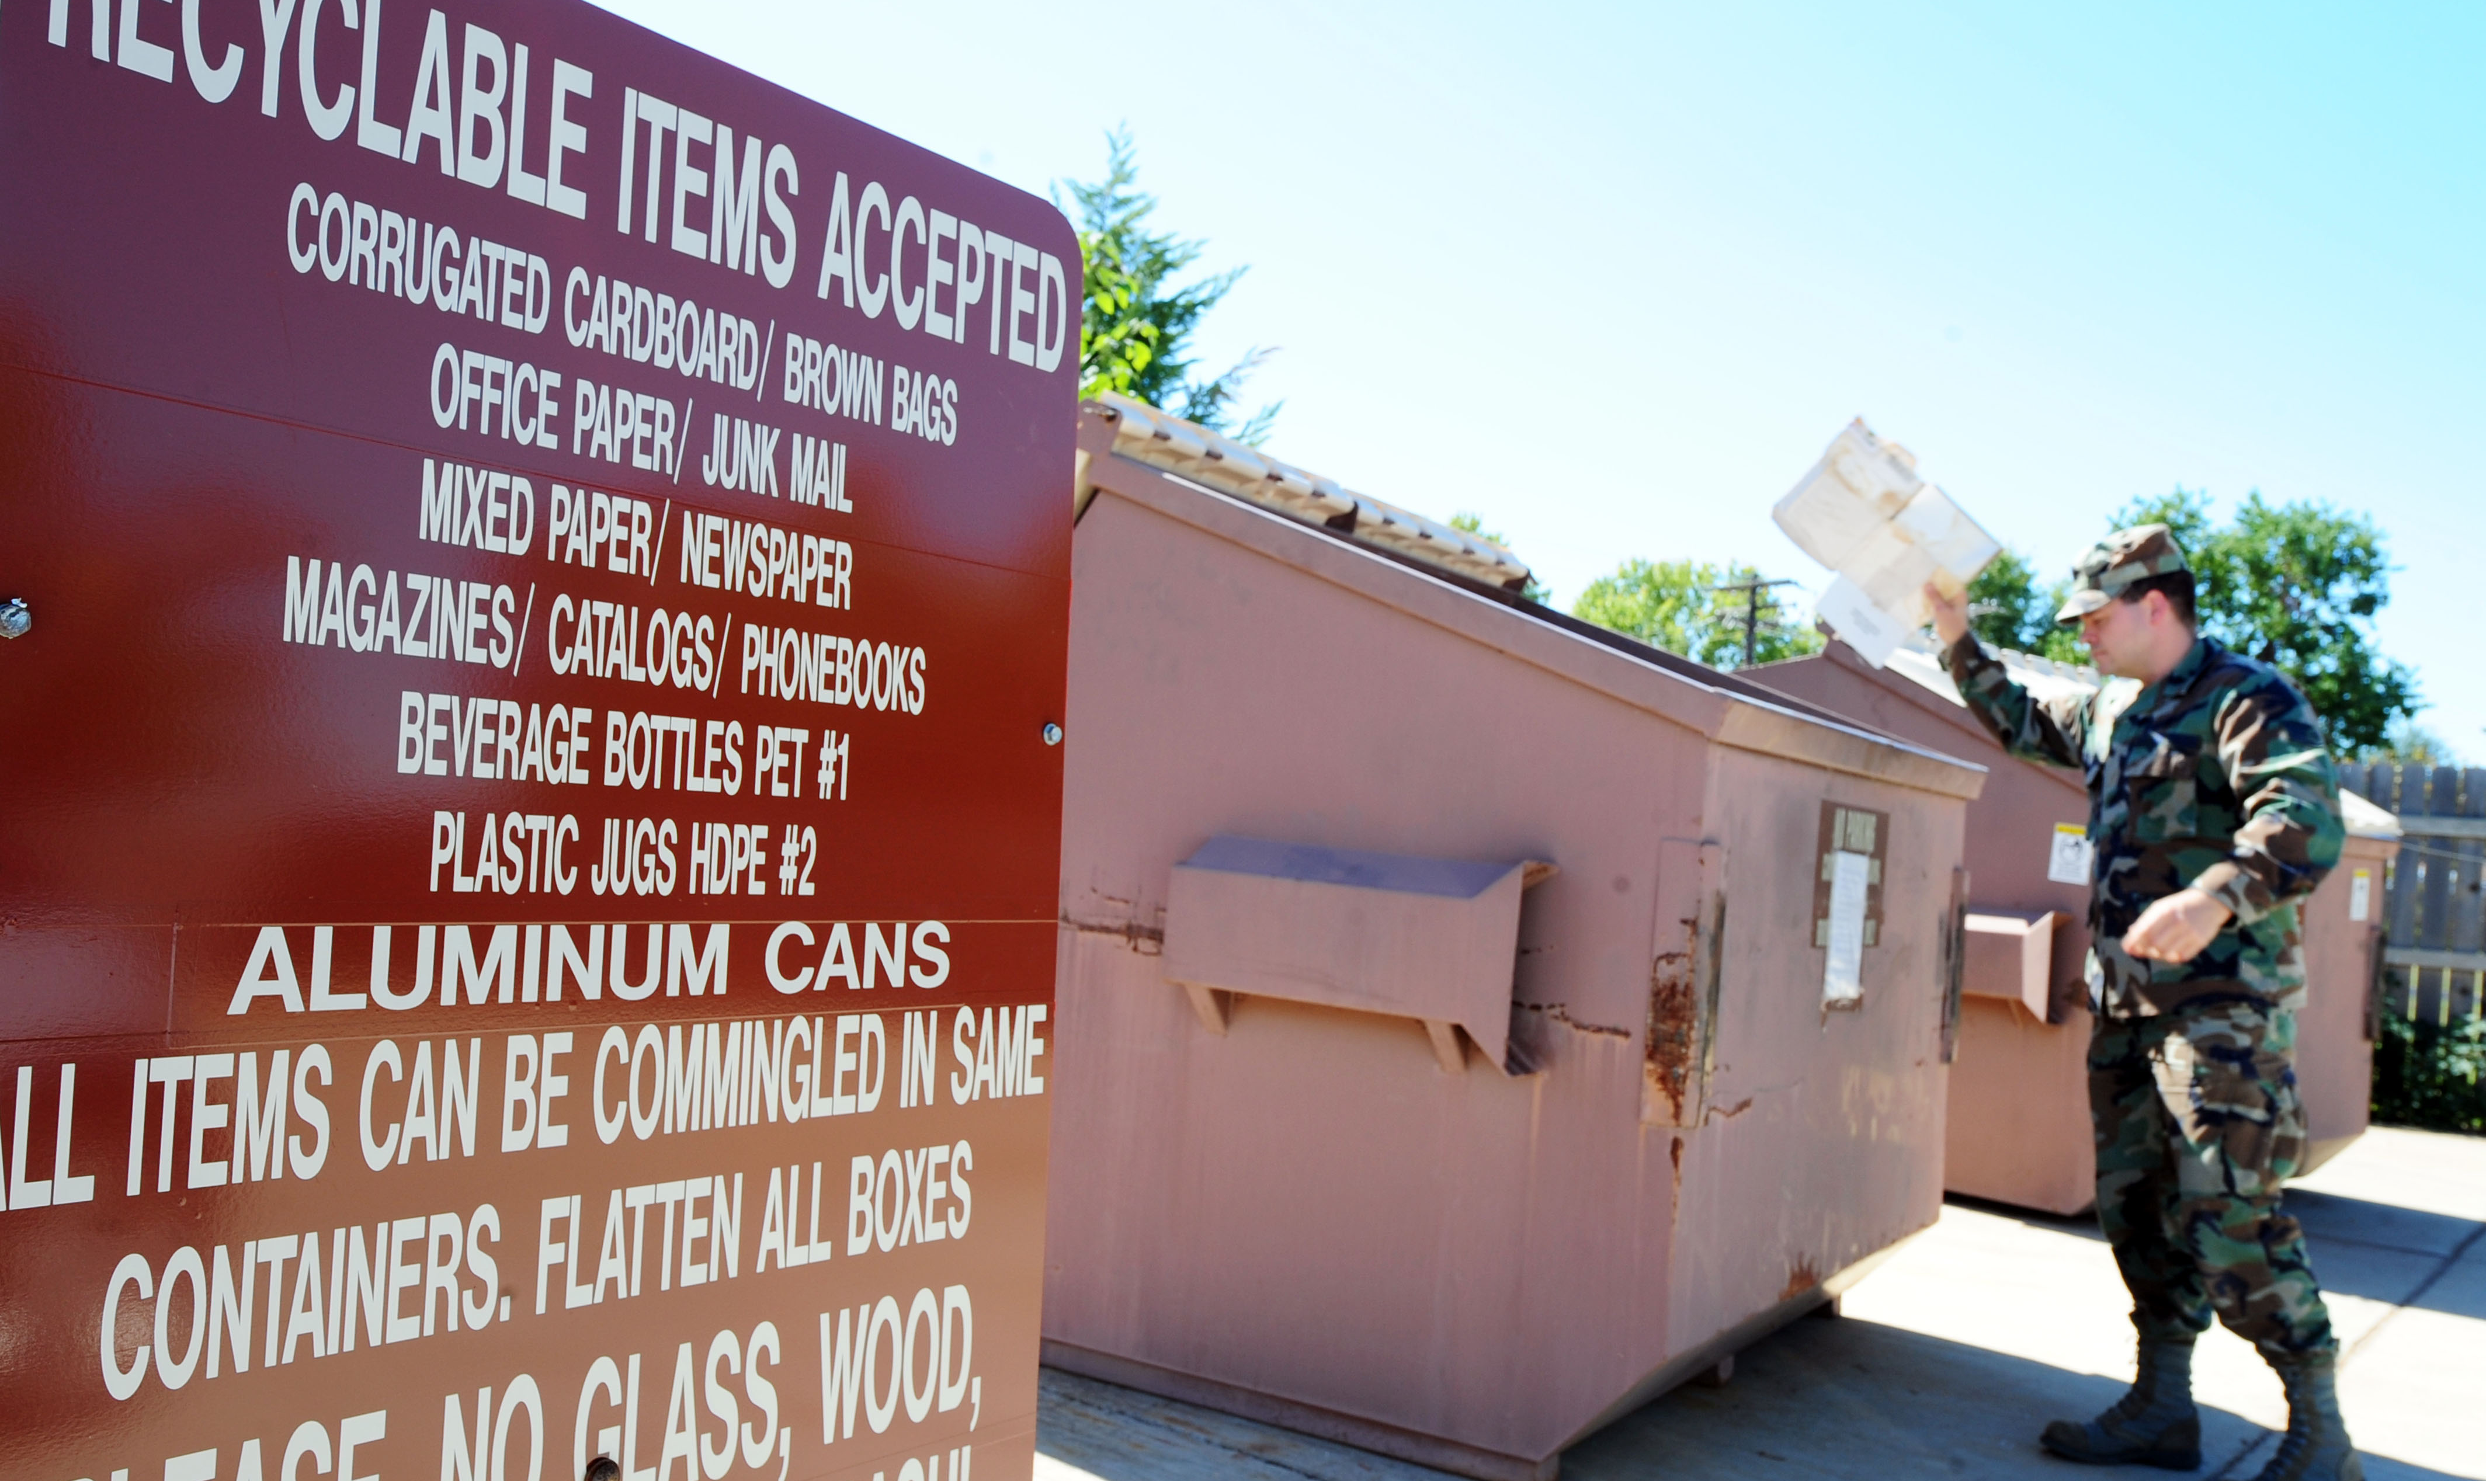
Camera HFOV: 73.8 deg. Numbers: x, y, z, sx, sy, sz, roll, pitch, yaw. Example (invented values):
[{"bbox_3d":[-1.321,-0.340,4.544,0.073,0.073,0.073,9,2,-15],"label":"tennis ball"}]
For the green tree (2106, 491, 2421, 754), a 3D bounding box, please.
[{"bbox_3d":[14.585,-0.105,23.773,4.447,7.102,4.447,1,-4,32],"label":"green tree"}]

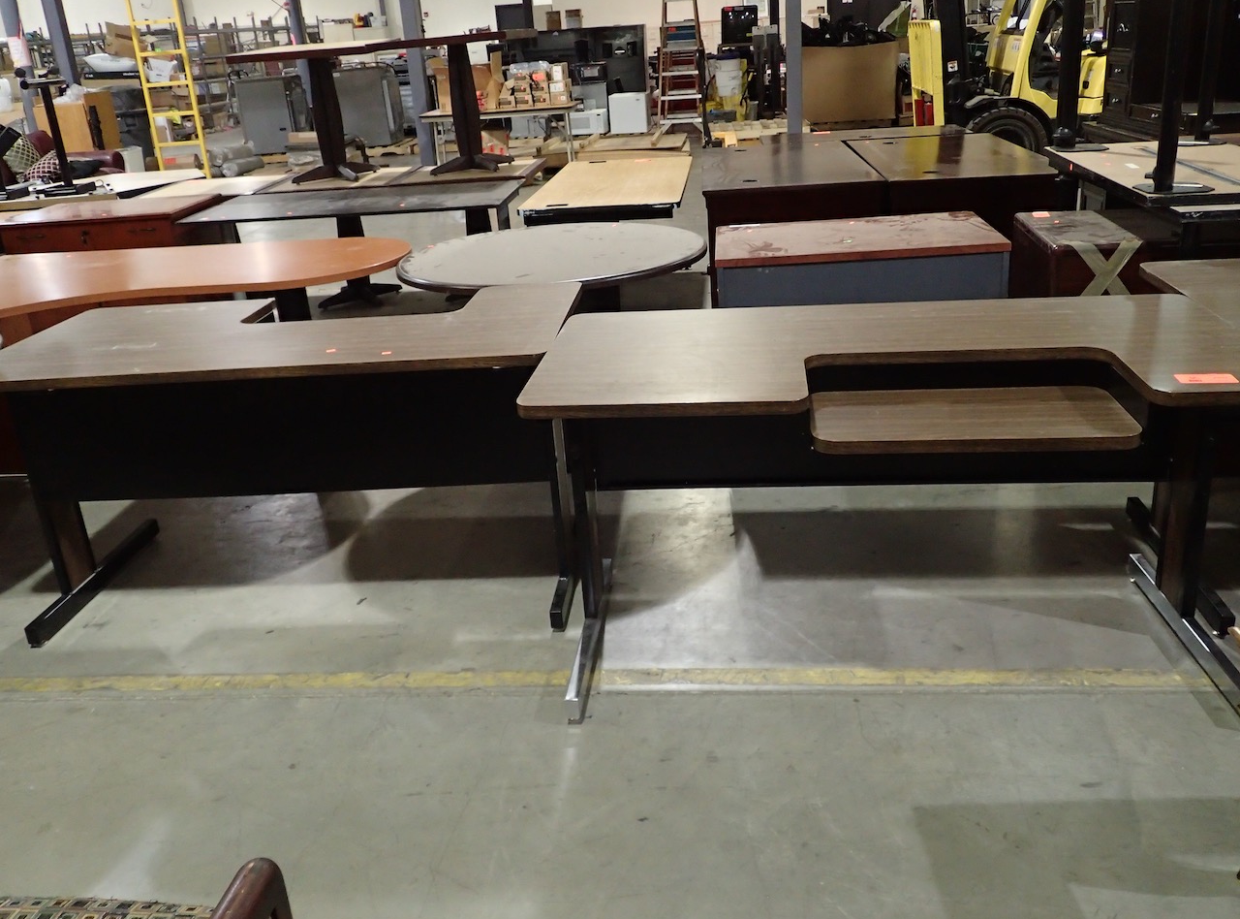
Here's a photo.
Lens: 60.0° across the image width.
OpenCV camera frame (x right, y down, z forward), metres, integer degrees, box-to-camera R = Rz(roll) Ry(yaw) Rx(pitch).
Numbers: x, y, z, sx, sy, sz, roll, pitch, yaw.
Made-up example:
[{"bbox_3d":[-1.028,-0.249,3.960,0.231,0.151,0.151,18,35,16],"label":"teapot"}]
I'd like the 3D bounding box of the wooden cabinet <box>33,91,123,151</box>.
[{"bbox_3d":[-6.165,-3.579,12.385,0.620,1.070,0.550,-1,22,8],"label":"wooden cabinet"}]

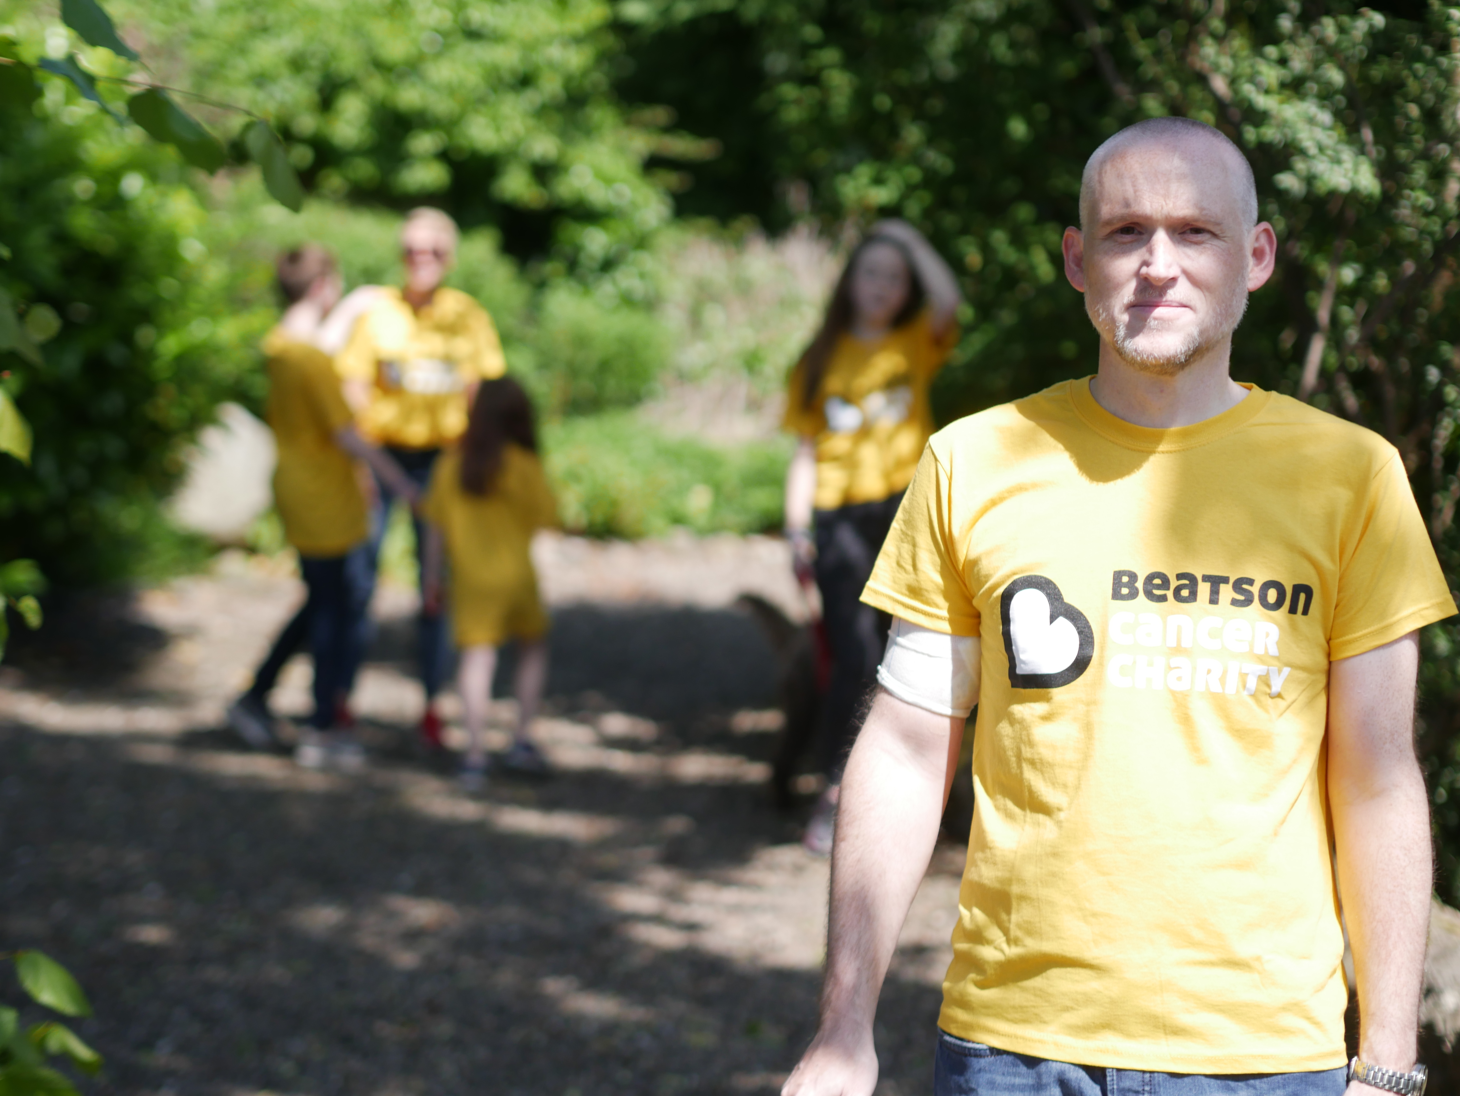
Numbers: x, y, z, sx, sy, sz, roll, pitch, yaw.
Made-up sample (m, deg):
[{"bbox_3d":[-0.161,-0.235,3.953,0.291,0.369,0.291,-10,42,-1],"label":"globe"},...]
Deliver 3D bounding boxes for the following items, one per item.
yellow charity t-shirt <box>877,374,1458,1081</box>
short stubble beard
[{"bbox_3d":[0.392,0.155,3.490,0.538,0.622,0.270,2,5,12],"label":"yellow charity t-shirt"},{"bbox_3d":[0.397,-0.200,3.430,0.146,0.092,0.105,1,5,11],"label":"short stubble beard"}]

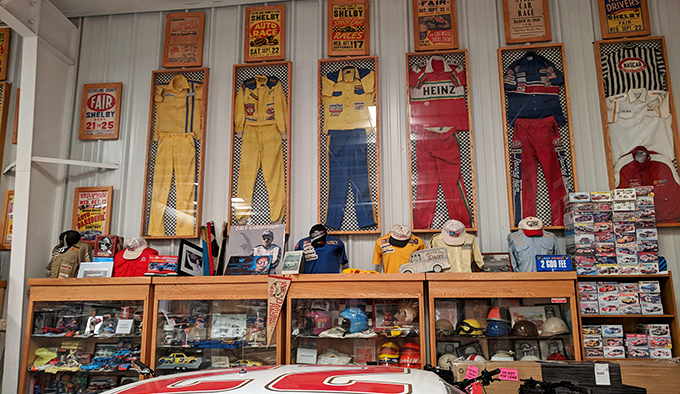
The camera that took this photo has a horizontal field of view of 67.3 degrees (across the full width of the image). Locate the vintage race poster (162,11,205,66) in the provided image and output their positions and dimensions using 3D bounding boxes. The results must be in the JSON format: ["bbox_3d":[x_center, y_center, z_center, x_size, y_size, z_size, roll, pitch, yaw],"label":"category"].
[{"bbox_3d":[-1.721,-1.738,5.643,0.447,0.645,0.027,-2,-10,7],"label":"vintage race poster"}]

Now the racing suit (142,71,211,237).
[{"bbox_3d":[-1.737,-0.474,5.398,0.607,1.821,0.078,-1,-10,8],"label":"racing suit"}]

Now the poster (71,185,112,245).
[{"bbox_3d":[-2.630,0.209,5.422,0.435,0.626,0.030,-2,-11,8],"label":"poster"}]

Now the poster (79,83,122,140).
[{"bbox_3d":[-2.624,-0.942,5.614,0.447,0.645,0.027,-2,-10,7],"label":"poster"}]

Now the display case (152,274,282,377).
[{"bbox_3d":[-1.045,1.640,4.642,1.218,1.800,0.550,-2,-11,8],"label":"display case"}]

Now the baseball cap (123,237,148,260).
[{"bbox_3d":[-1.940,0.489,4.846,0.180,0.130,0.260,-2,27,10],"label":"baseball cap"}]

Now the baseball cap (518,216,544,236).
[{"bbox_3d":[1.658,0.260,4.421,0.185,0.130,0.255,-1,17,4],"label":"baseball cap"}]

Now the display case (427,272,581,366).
[{"bbox_3d":[1.373,1.563,4.323,1.210,1.800,0.520,-2,-10,7],"label":"display case"}]

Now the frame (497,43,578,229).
[{"bbox_3d":[1.903,-0.589,4.912,0.607,1.821,0.078,-2,-11,8],"label":"frame"}]

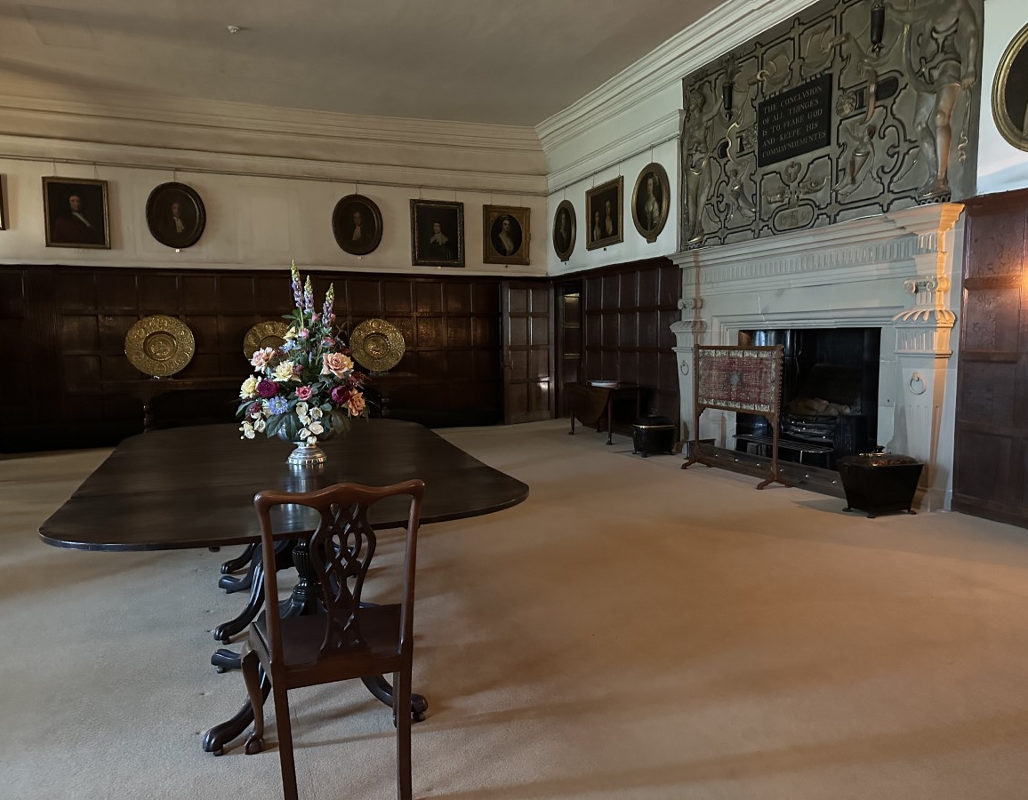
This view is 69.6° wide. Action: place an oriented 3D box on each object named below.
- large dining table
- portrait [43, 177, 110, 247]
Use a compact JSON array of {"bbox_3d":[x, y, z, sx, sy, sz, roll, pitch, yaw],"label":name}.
[{"bbox_3d":[-1.159,0.660,3.905,1.750,0.755,3.310,-2,5,-20],"label":"large dining table"},{"bbox_3d":[-5.444,-2.321,9.237,0.715,0.845,0.070,-2,5,-22],"label":"portrait"}]

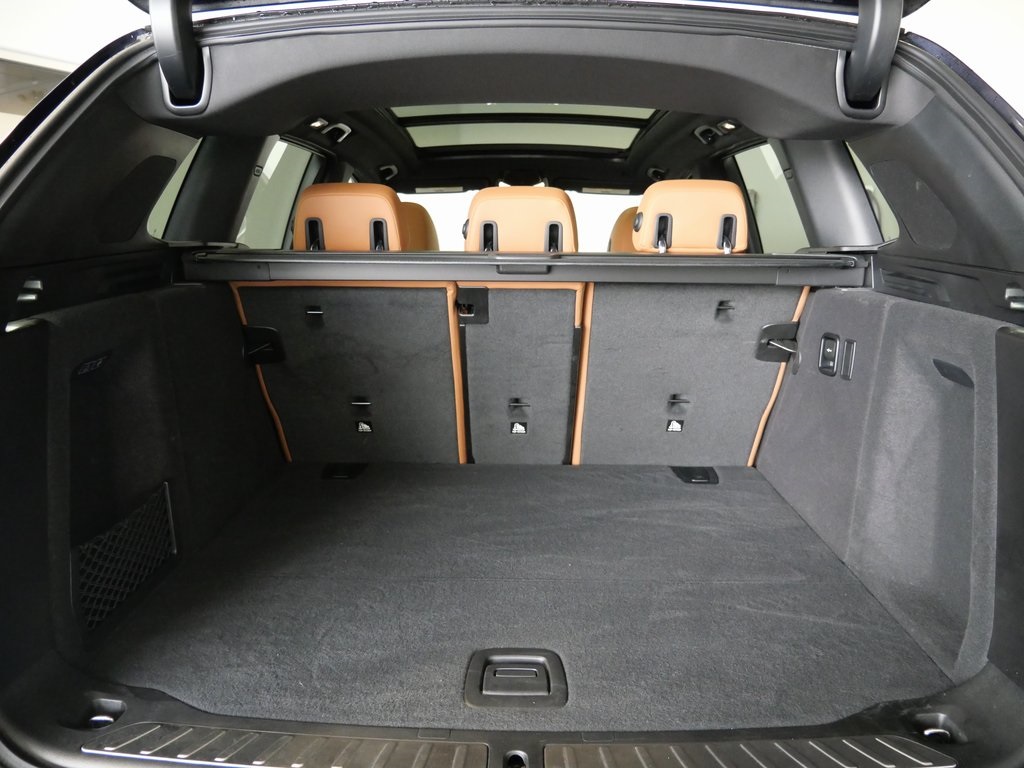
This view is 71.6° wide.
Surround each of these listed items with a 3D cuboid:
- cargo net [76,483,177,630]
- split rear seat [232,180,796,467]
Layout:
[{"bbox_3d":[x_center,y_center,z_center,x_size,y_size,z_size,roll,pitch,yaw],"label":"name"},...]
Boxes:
[{"bbox_3d":[-0.597,0.262,1.096,0.030,0.140,0.250,0,14,0],"label":"cargo net"},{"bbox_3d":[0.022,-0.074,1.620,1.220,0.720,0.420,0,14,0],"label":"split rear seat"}]

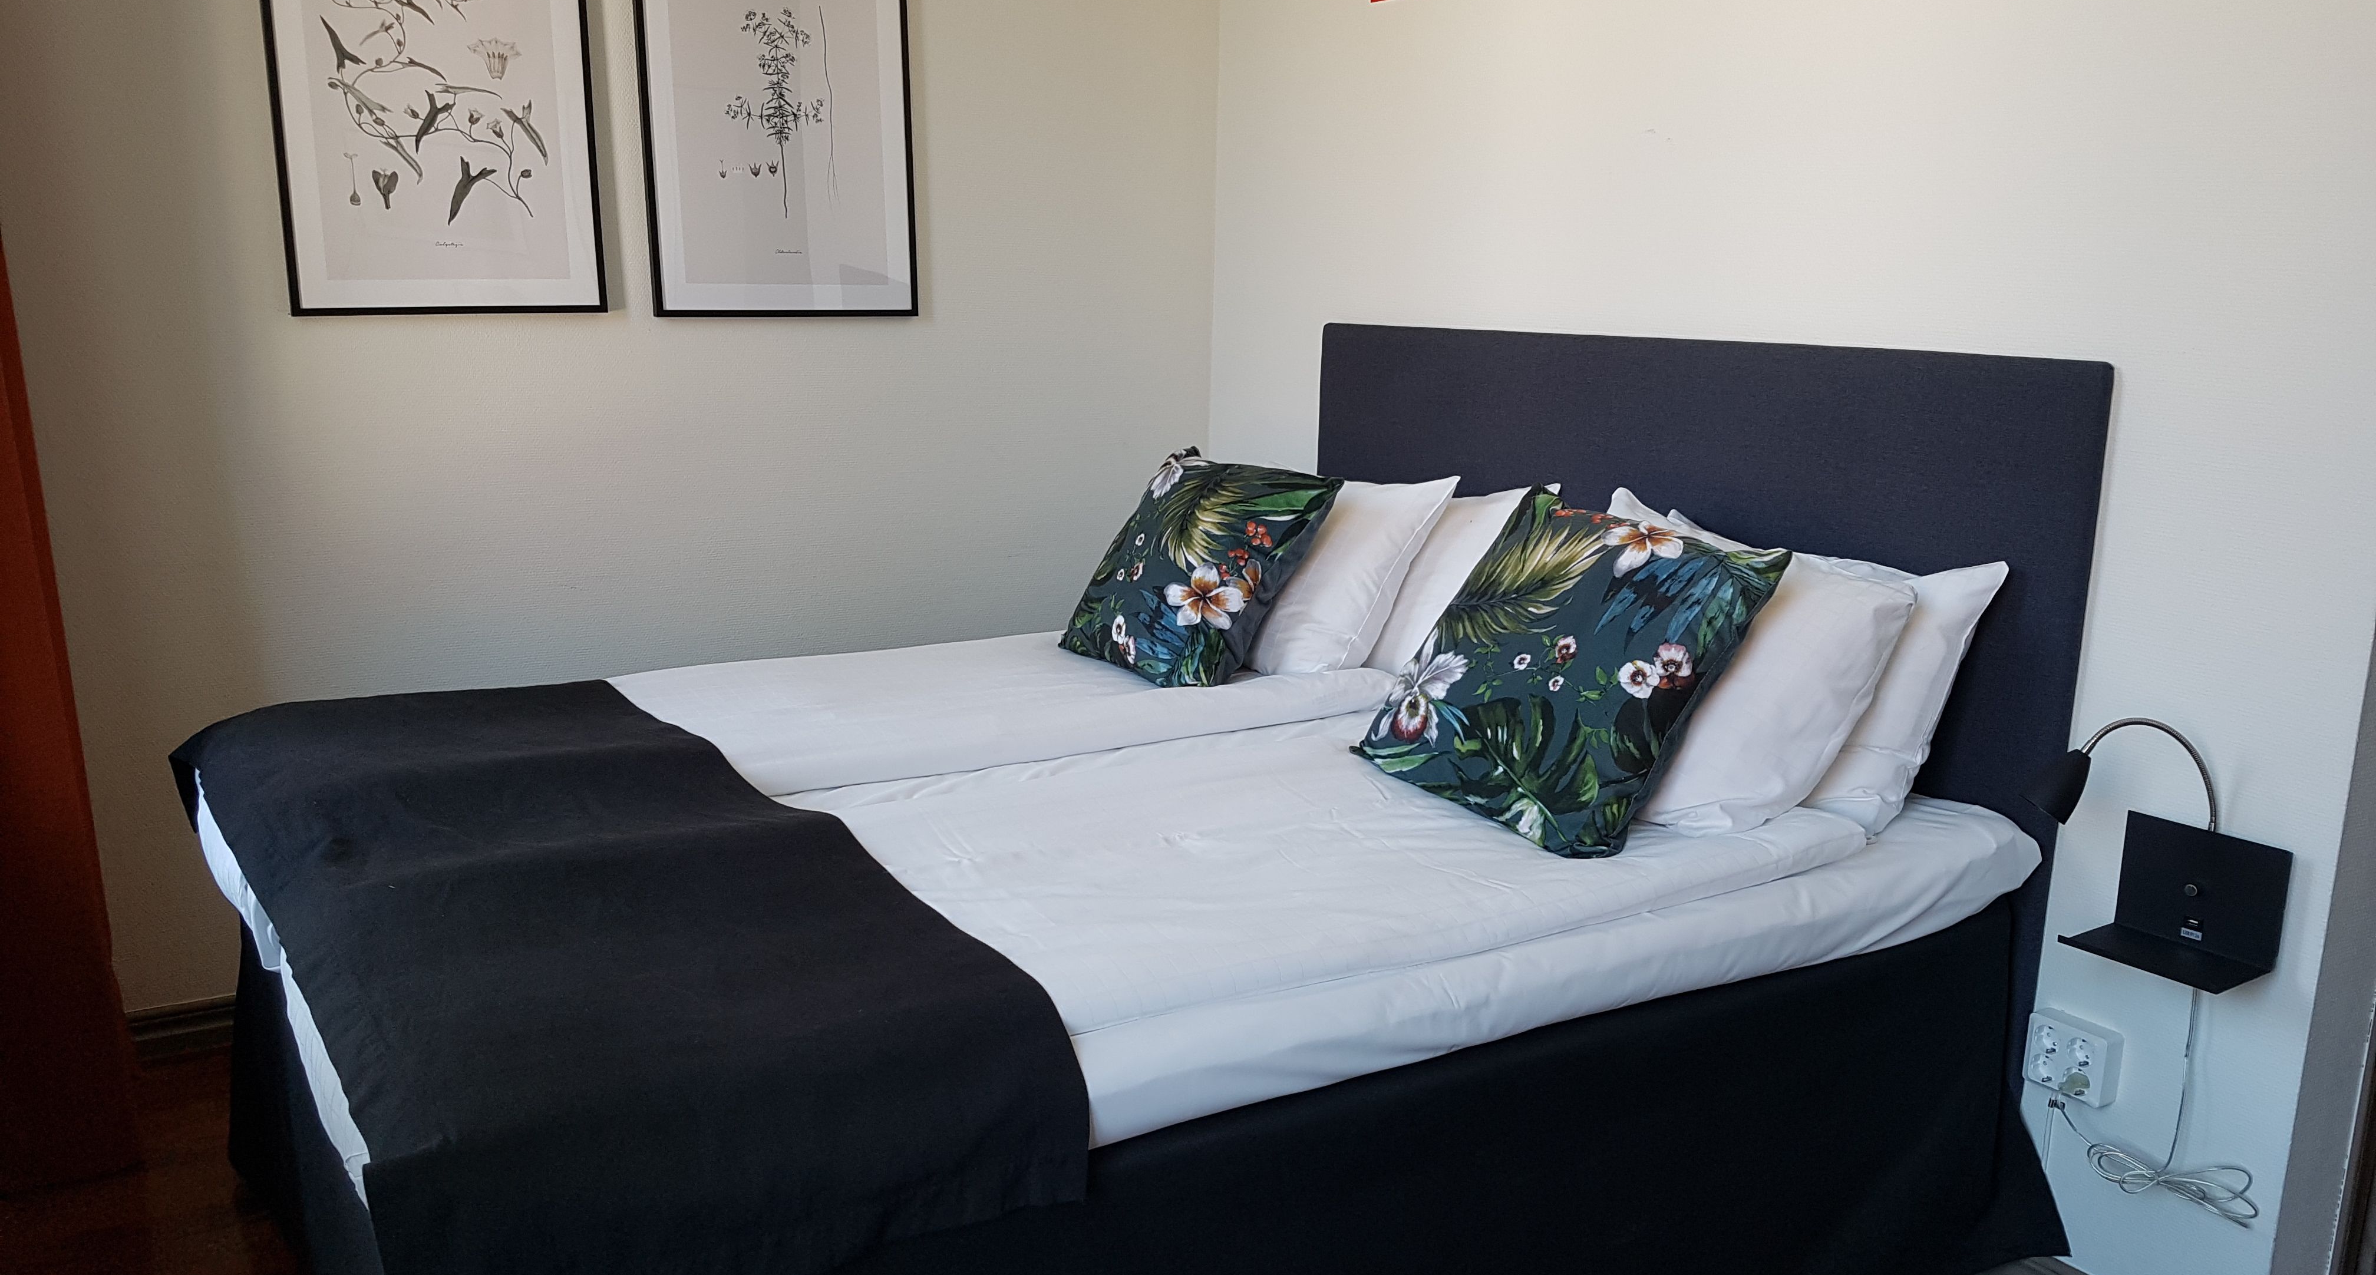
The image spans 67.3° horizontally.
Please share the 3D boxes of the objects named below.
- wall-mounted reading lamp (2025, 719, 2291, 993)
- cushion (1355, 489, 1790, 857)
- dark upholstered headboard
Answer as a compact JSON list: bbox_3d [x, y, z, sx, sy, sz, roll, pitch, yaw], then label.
[{"bbox_3d":[1.191,0.262,2.216,0.235,0.315,0.245,-8,15,-34],"label":"wall-mounted reading lamp"},{"bbox_3d":[0.547,0.030,2.547,0.140,0.480,0.480,41,-11,-35],"label":"cushion"},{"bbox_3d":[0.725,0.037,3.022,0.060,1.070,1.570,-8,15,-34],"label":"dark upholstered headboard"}]

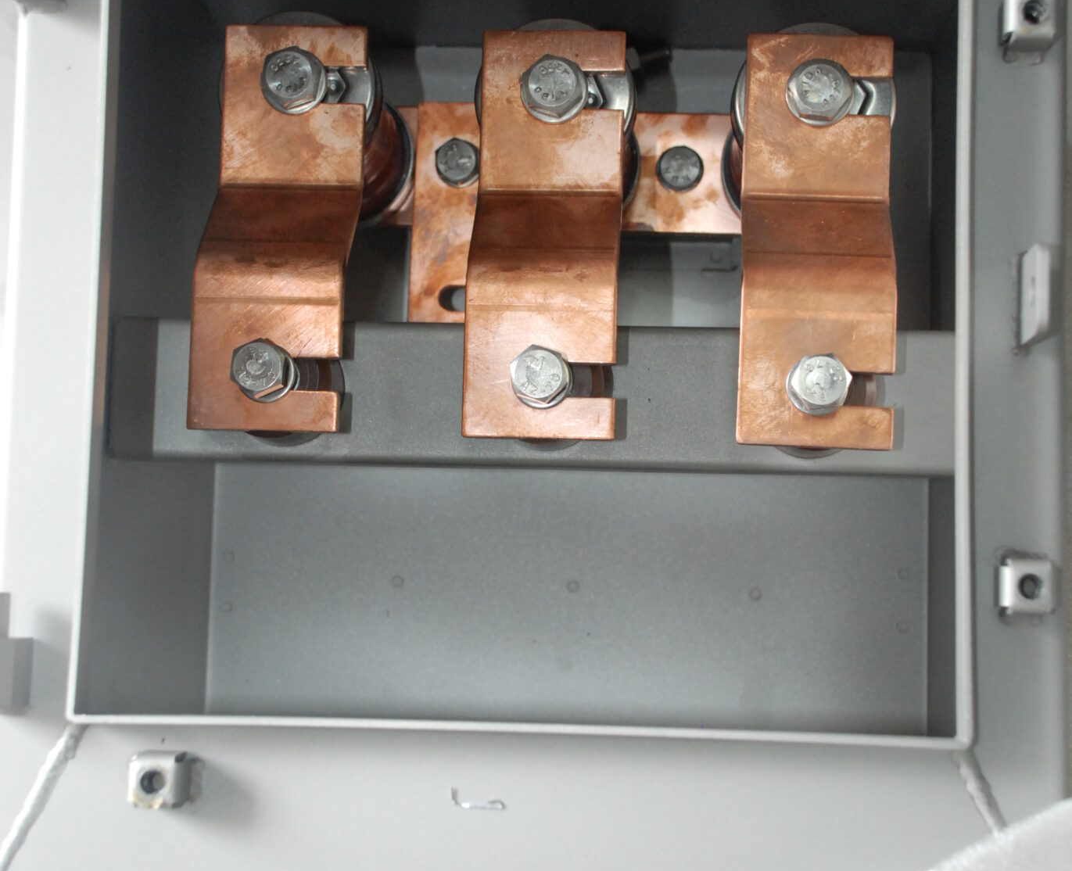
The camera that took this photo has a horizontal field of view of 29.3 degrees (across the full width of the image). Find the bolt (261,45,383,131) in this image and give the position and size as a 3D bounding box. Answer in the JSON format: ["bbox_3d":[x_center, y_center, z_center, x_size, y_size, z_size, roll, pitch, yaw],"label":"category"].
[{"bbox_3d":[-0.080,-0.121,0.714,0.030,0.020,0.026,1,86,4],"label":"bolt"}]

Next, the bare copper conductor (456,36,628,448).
[{"bbox_3d":[0.004,-0.070,0.694,0.050,0.035,0.144,1,86,4],"label":"bare copper conductor"}]

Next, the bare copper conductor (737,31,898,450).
[{"bbox_3d":[0.094,-0.067,0.688,0.050,0.035,0.144,1,86,4],"label":"bare copper conductor"}]

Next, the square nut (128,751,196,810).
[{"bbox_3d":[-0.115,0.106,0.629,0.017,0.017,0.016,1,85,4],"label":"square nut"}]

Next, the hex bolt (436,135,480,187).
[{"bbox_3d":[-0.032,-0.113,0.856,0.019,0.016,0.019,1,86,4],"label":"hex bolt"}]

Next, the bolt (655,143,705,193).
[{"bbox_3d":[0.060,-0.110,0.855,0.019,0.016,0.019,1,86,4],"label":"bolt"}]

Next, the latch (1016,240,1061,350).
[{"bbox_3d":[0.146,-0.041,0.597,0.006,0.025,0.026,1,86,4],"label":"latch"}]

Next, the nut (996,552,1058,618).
[{"bbox_3d":[0.141,0.044,0.595,0.015,0.018,0.019,1,86,4],"label":"nut"}]

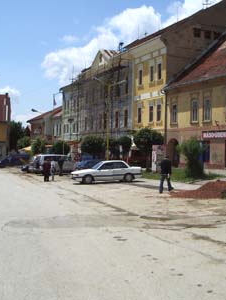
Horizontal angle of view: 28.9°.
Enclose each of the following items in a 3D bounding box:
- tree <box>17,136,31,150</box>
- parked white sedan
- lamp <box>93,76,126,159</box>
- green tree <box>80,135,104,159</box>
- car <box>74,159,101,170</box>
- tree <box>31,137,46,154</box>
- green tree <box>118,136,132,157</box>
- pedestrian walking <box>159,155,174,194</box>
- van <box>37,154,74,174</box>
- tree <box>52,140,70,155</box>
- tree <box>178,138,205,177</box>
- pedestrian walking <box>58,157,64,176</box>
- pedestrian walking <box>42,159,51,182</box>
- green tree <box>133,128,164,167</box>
[{"bbox_3d":[-16.739,0.217,83.953,3.400,5.600,3.400,1,-1,-30],"label":"tree"},{"bbox_3d":[-0.420,1.380,28.100,4.450,1.410,1.690,-1,-1,-18],"label":"parked white sedan"},{"bbox_3d":[-0.280,-2.060,38.000,3.100,8.300,0.400,1,-1,-23],"label":"lamp"},{"bbox_3d":[-2.164,0.349,49.467,2.800,3.900,2.800,0,-1,0],"label":"green tree"},{"bbox_3d":[-1.306,1.529,37.000,4.100,1.450,1.680,0,-1,-26],"label":"car"},{"bbox_3d":[-10.200,0.360,60.000,1.950,4.000,1.950,1,-1,0],"label":"tree"},{"bbox_3d":[1.179,0.447,44.970,1.700,3.600,1.700,0,-1,0],"label":"green tree"},{"bbox_3d":[2.510,1.180,20.600,0.550,1.740,0.620,0,-2,44],"label":"pedestrian walking"},{"bbox_3d":[-5.350,1.360,42.000,4.500,1.830,1.800,1,-1,-33],"label":"van"},{"bbox_3d":[-7.293,0.680,60.966,2.600,4.000,2.600,0,-1,-27],"label":"tree"},{"bbox_3d":[5.130,0.480,28.800,1.800,2.750,1.800,1,-1,0],"label":"tree"},{"bbox_3d":[-4.787,1.557,40.485,0.520,1.730,0.380,0,-1,6],"label":"pedestrian walking"},{"bbox_3d":[-4.520,1.400,29.800,0.550,1.580,0.380,1,-1,-14],"label":"pedestrian walking"},{"bbox_3d":[3.242,-0.008,38.968,2.650,3.750,2.650,0,-1,0],"label":"green tree"}]

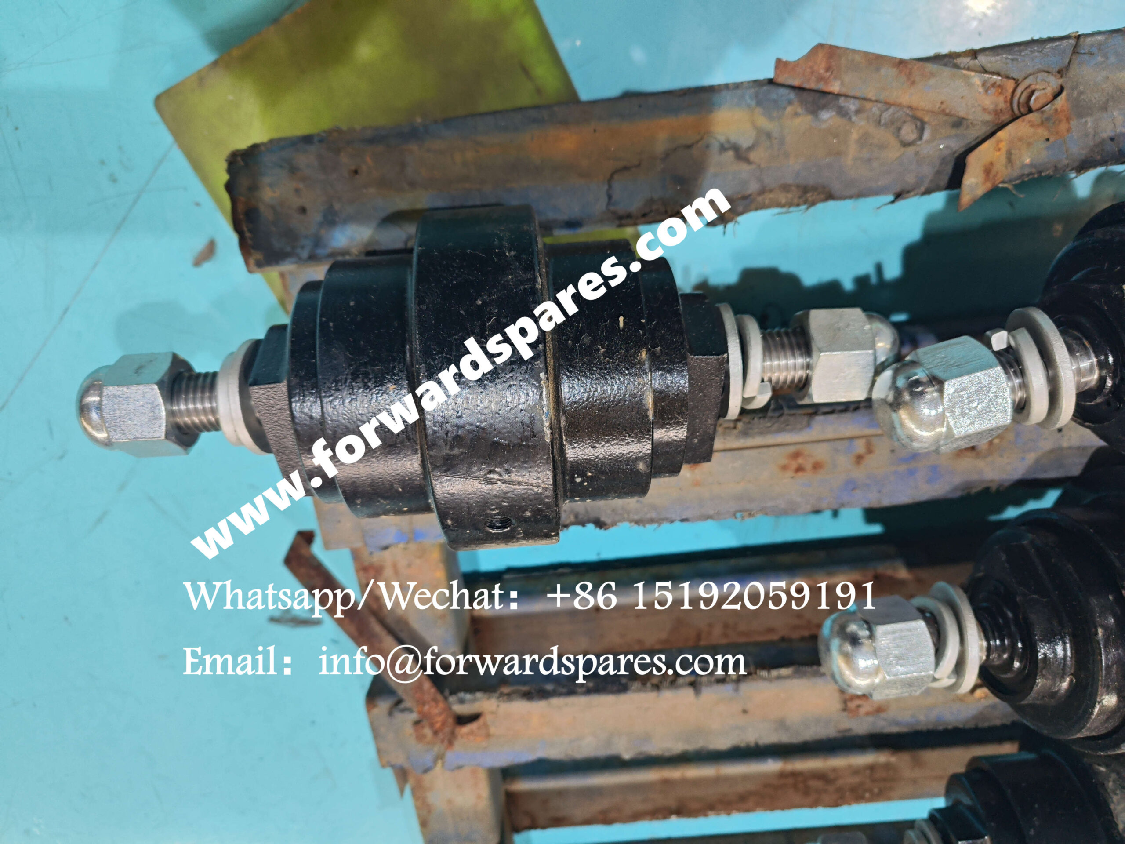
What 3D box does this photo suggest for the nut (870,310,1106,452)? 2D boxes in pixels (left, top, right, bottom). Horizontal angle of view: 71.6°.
[{"bbox_3d":[0.160,-0.015,0.300,0.080,0.046,0.046,-15,90,0],"label":"nut"}]

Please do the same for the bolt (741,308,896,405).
[{"bbox_3d":[0.103,-0.026,0.312,0.062,0.042,0.038,-4,90,2],"label":"bolt"}]

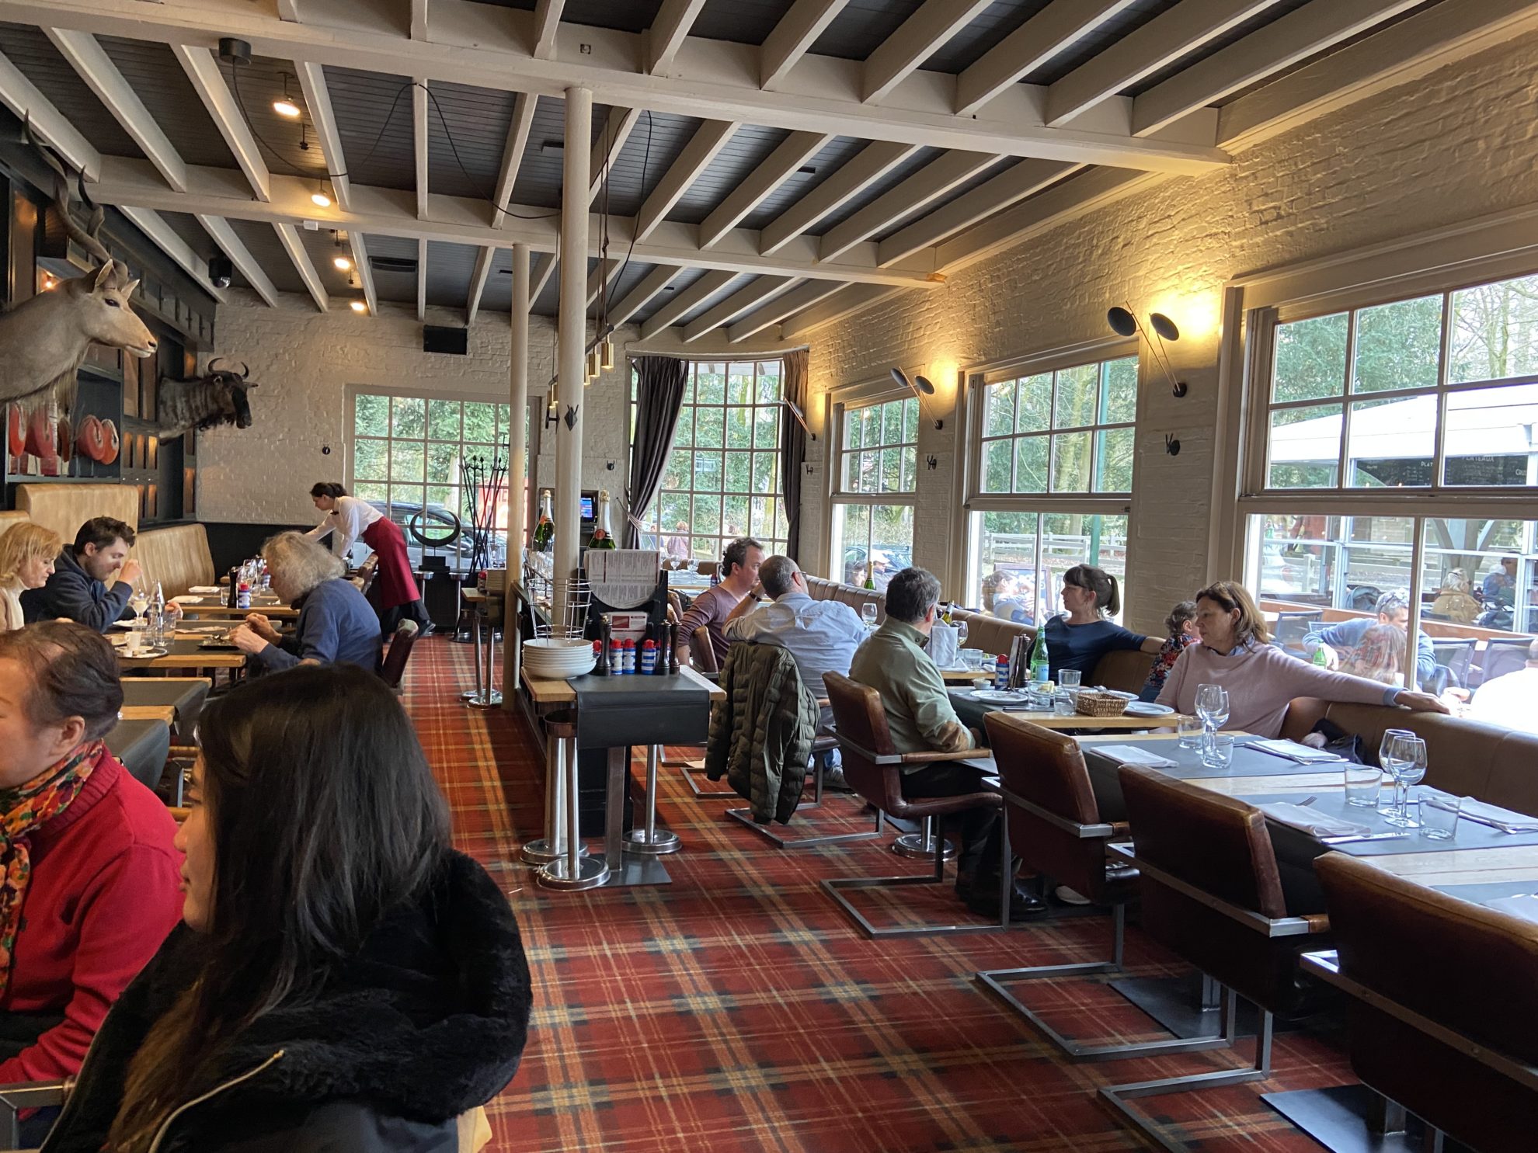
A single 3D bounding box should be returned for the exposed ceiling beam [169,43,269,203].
[{"bbox_3d":[-2.778,-2.350,5.921,0.053,0.178,2.864,1,4,-17],"label":"exposed ceiling beam"}]

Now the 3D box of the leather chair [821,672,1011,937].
[{"bbox_3d":[0.540,0.806,4.310,0.545,0.860,0.560,1,4,-17],"label":"leather chair"}]

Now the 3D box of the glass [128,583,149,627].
[{"bbox_3d":[-3.142,0.148,5.760,0.095,0.213,0.095,1,4,-17],"label":"glass"}]

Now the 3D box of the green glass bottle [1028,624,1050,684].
[{"bbox_3d":[1.141,0.327,4.838,0.080,0.285,0.080,1,4,-17],"label":"green glass bottle"}]

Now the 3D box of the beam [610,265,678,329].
[{"bbox_3d":[-1.098,-2.465,10.089,0.060,0.177,4.133,1,4,-17],"label":"beam"}]

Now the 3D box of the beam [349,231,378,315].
[{"bbox_3d":[-3.300,-2.515,9.433,0.060,0.177,4.133,1,4,-17],"label":"beam"}]

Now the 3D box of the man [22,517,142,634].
[{"bbox_3d":[-3.232,0.368,5.513,0.725,1.310,0.548,1,4,-17],"label":"man"}]

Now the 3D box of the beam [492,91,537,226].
[{"bbox_3d":[-1.400,-2.319,6.331,0.056,0.178,2.864,1,4,-17],"label":"beam"}]

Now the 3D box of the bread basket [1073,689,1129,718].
[{"bbox_3d":[1.222,0.473,4.274,0.150,0.072,0.180,1,4,-17],"label":"bread basket"}]

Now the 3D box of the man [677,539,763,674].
[{"bbox_3d":[-0.053,0.447,6.214,0.820,1.330,0.560,2,3,-2],"label":"man"}]

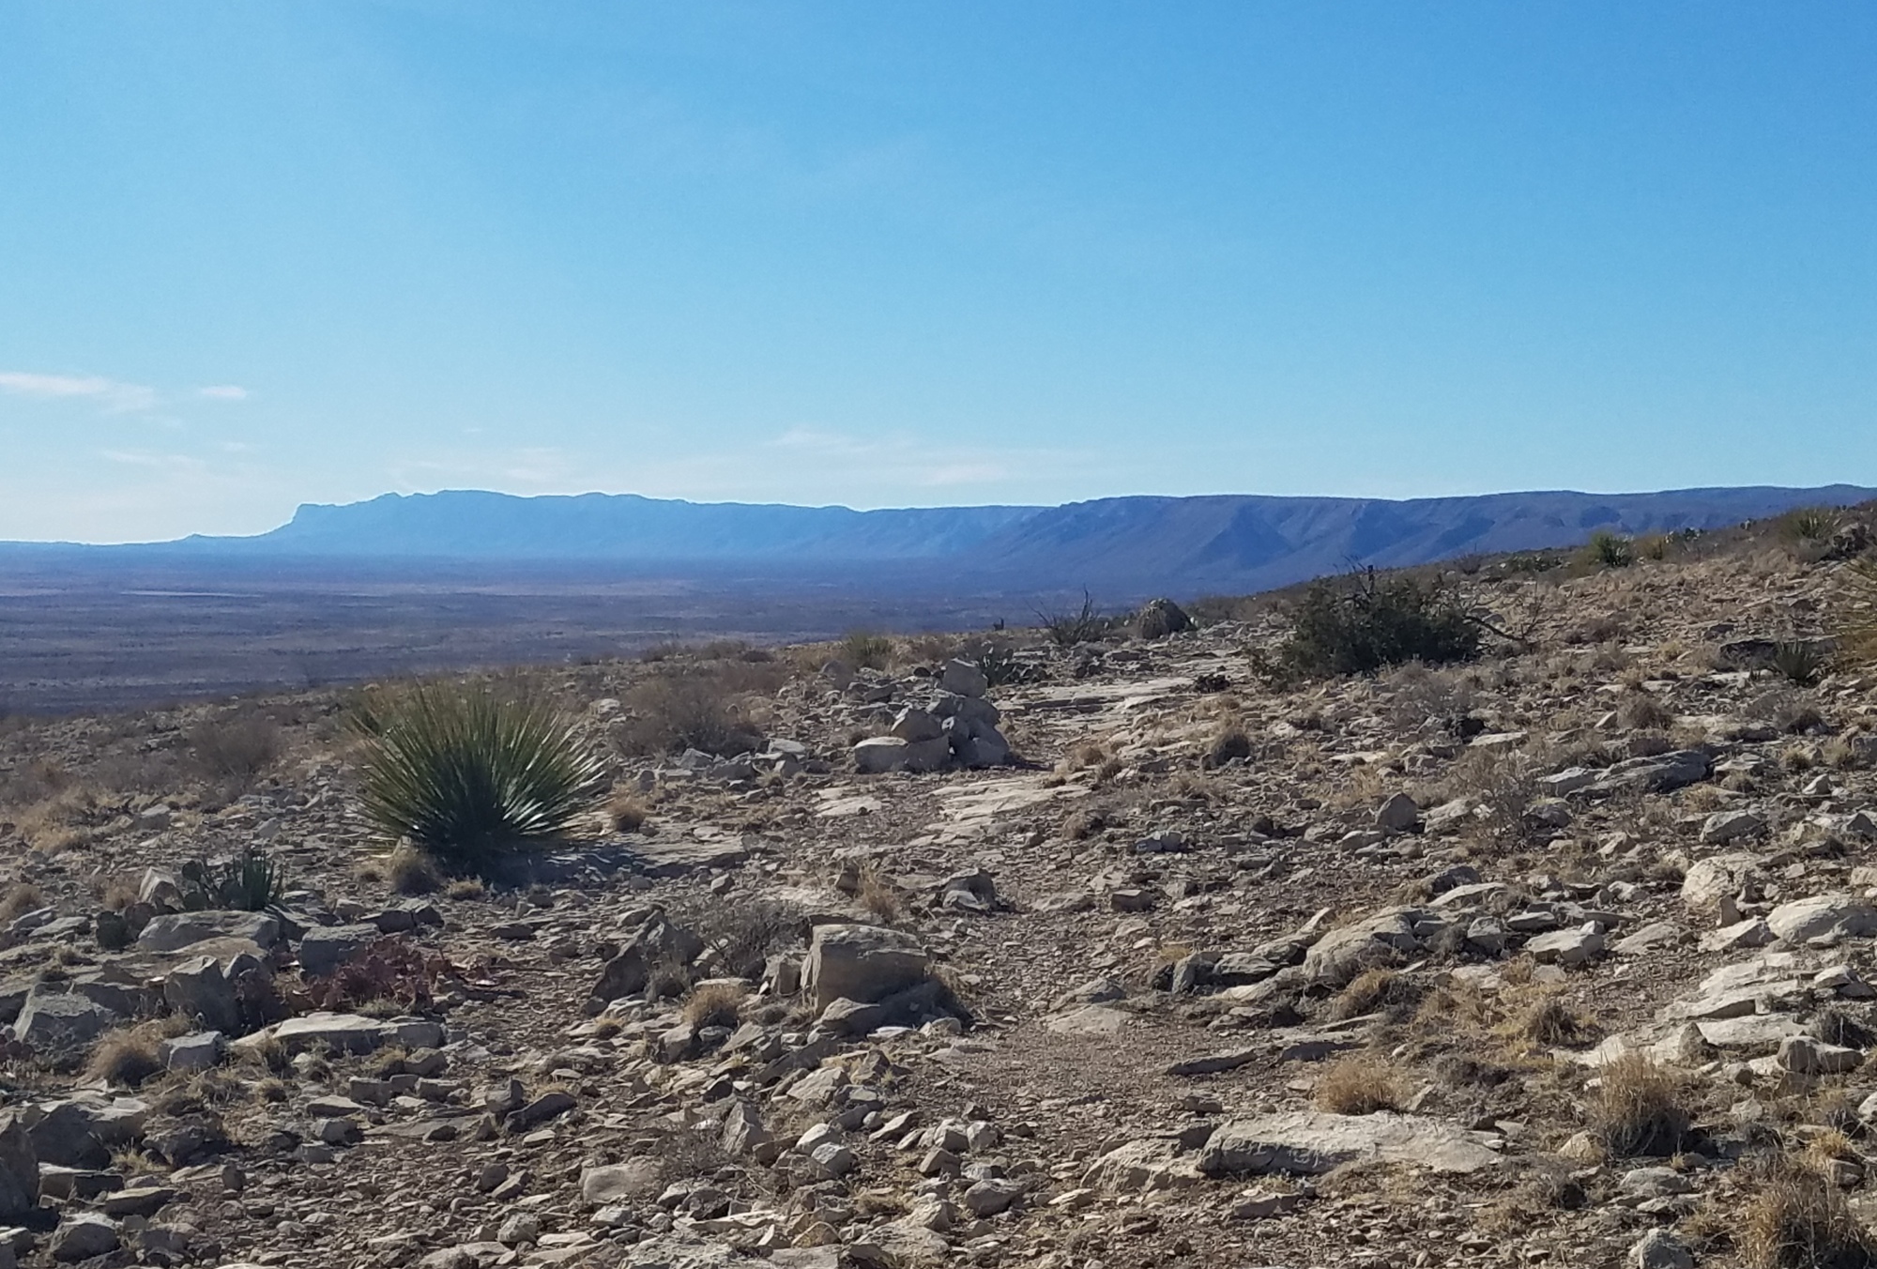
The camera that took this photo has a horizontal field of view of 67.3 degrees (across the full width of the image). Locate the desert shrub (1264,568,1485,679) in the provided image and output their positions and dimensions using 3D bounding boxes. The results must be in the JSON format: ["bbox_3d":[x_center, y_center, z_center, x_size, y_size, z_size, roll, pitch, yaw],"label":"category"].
[{"bbox_3d":[5.634,-0.165,18.300,2.653,1.336,2.123,1,4,17],"label":"desert shrub"}]

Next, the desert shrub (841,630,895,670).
[{"bbox_3d":[-1.300,0.279,25.500,1.034,0.710,0.952,0,4,0],"label":"desert shrub"}]

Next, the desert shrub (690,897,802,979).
[{"bbox_3d":[-0.857,1.348,6.300,0.500,0.317,0.425,-1,4,-8],"label":"desert shrub"}]

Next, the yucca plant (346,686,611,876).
[{"bbox_3d":[-2.916,0.931,9.000,1.629,1.122,1.499,0,4,0],"label":"yucca plant"}]

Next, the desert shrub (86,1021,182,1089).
[{"bbox_3d":[-3.009,1.567,5.278,0.346,0.203,0.318,0,4,0],"label":"desert shrub"}]

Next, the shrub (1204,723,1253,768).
[{"bbox_3d":[2.350,0.890,11.410,0.392,0.345,0.360,0,4,0],"label":"shrub"}]

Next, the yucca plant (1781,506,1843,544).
[{"bbox_3d":[18.582,-2.309,30.000,1.311,0.843,1.206,0,4,0],"label":"yucca plant"}]

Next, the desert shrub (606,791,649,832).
[{"bbox_3d":[-2.319,1.318,10.515,0.317,0.281,0.292,0,4,0],"label":"desert shrub"}]

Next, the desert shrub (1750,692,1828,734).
[{"bbox_3d":[6.644,0.613,11.000,0.519,0.295,0.441,2,4,31],"label":"desert shrub"}]

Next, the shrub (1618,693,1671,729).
[{"bbox_3d":[5.870,0.634,11.720,0.463,0.282,0.426,0,4,0],"label":"shrub"}]

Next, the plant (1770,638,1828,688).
[{"bbox_3d":[8.552,0.280,14.000,0.497,0.440,0.448,2,4,31],"label":"plant"}]

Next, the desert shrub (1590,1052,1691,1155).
[{"bbox_3d":[1.863,1.244,3.750,0.241,0.244,0.217,2,4,27],"label":"desert shrub"}]

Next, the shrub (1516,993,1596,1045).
[{"bbox_3d":[2.011,1.252,4.600,0.237,0.140,0.213,2,4,24],"label":"shrub"}]

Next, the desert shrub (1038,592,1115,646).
[{"bbox_3d":[2.381,-0.276,24.500,1.319,0.928,1.055,0,4,6],"label":"desert shrub"}]

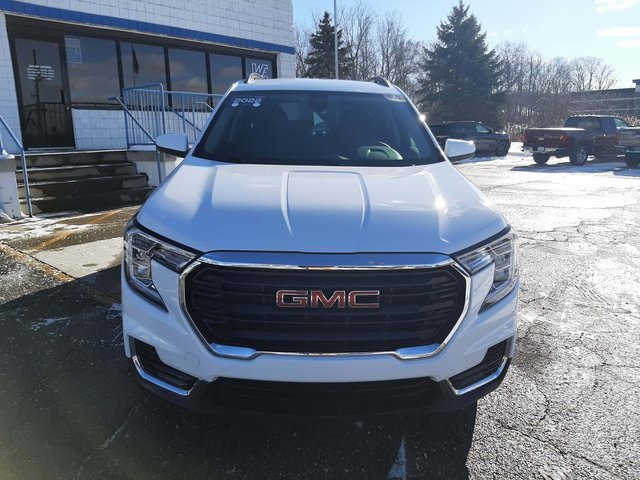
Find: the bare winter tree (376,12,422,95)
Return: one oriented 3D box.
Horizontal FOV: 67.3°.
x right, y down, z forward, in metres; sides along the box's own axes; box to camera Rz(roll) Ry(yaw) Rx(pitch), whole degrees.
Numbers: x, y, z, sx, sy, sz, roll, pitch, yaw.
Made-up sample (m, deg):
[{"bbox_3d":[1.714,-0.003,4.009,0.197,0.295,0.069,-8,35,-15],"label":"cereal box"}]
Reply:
[{"bbox_3d":[6.468,-12.911,39.651,4.600,11.174,4.600,-2,12,0],"label":"bare winter tree"}]

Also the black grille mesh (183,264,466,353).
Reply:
[{"bbox_3d":[0.026,0.260,1.848,1.090,0.375,0.150,-1,15,-2],"label":"black grille mesh"}]

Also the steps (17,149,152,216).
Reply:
[{"bbox_3d":[-4.025,-1.002,7.995,1.050,0.870,2.250,8,16,40],"label":"steps"}]

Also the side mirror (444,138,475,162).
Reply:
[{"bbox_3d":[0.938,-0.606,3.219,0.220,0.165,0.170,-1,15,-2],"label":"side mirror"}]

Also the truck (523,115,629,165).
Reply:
[{"bbox_3d":[11.200,-4.240,20.280,5.850,1.900,2.030,-9,14,-30],"label":"truck"}]

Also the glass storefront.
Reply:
[{"bbox_3d":[-3.509,-3.587,11.827,0.250,2.400,7.100,8,16,40],"label":"glass storefront"}]

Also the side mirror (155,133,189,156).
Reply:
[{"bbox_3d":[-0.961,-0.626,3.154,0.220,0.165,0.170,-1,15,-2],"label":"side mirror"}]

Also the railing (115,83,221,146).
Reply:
[{"bbox_3d":[-2.367,-2.379,9.452,1.500,1.080,2.500,8,16,40],"label":"railing"}]

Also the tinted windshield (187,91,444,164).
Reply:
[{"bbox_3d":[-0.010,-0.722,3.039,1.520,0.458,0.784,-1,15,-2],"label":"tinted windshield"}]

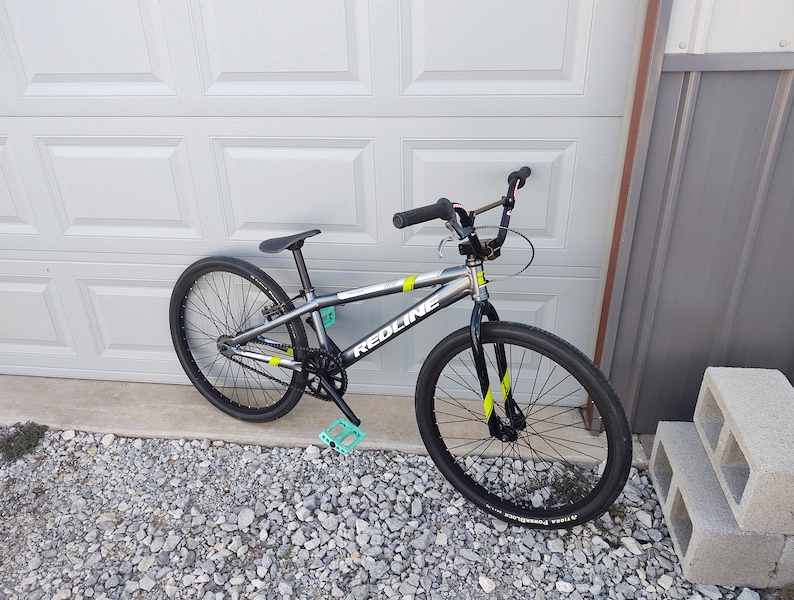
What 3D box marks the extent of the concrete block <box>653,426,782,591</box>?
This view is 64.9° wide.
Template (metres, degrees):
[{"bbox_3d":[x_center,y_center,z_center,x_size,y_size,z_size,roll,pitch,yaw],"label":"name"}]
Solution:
[{"bbox_3d":[0.859,0.545,1.720,0.194,0.192,0.397,2,29,6],"label":"concrete block"}]

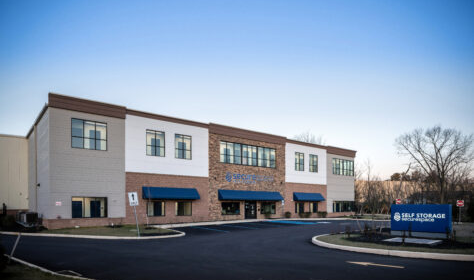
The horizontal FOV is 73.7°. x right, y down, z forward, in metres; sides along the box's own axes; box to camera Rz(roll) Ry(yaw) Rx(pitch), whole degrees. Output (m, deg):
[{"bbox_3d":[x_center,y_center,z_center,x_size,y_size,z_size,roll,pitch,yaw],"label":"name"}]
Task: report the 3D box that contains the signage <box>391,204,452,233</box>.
[{"bbox_3d":[10.550,4.460,18.200,3.000,1.500,0.550,-8,-11,43],"label":"signage"}]

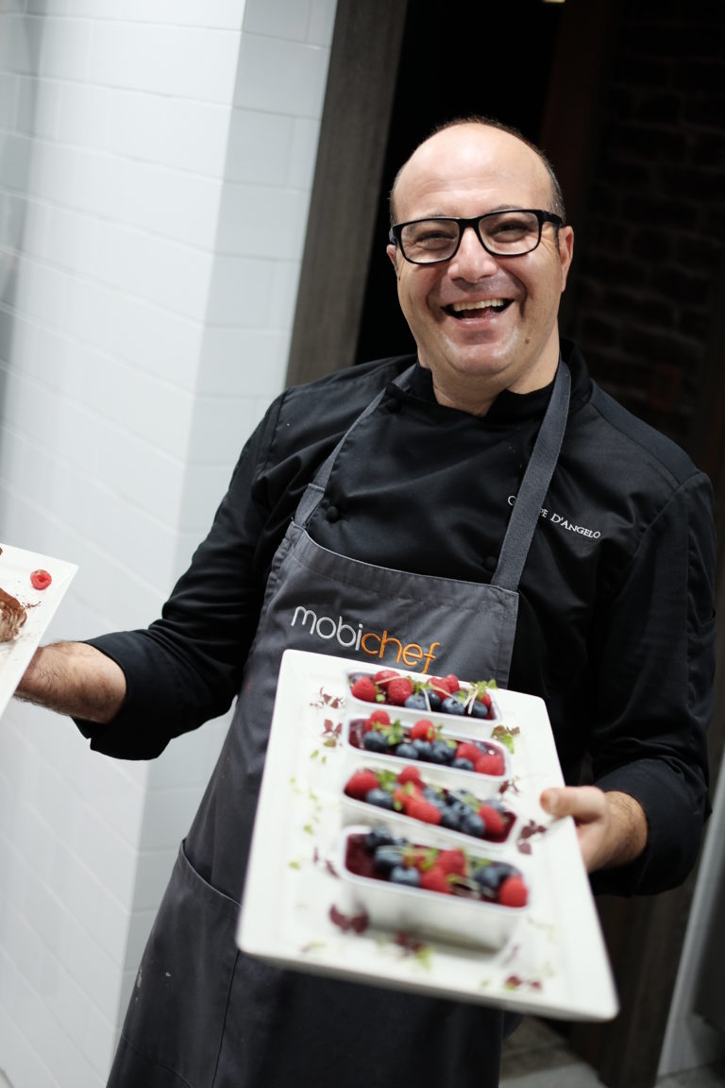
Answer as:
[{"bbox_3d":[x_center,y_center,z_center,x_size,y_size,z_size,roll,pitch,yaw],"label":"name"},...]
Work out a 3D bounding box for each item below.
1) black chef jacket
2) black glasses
[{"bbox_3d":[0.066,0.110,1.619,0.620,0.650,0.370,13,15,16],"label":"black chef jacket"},{"bbox_3d":[0.108,-0.286,1.509,0.143,0.046,0.145,-6,8,9],"label":"black glasses"}]

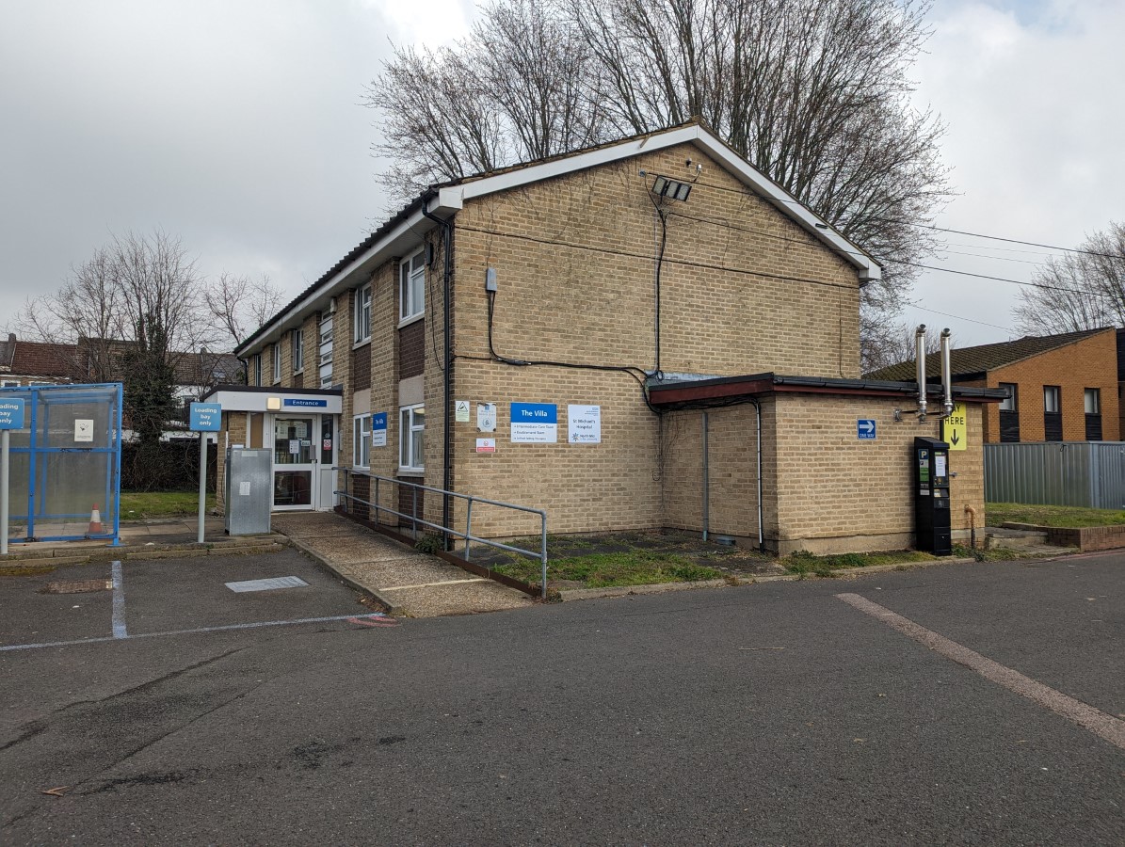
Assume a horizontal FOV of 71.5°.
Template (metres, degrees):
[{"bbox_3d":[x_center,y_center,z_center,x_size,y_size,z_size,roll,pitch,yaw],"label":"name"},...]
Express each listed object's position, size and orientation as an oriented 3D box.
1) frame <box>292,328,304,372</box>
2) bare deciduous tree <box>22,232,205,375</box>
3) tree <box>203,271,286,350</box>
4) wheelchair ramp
[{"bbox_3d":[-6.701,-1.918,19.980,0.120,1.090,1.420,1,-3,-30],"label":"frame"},{"bbox_3d":[-16.417,-2.274,28.500,7.100,9.500,6.400,1,-3,-30],"label":"bare deciduous tree"},{"bbox_3d":[-13.442,-1.888,33.000,3.800,9.100,3.700,1,-3,-22],"label":"tree"},{"bbox_3d":[-3.056,1.832,11.712,1.520,0.470,8.800,1,-3,-30],"label":"wheelchair ramp"}]

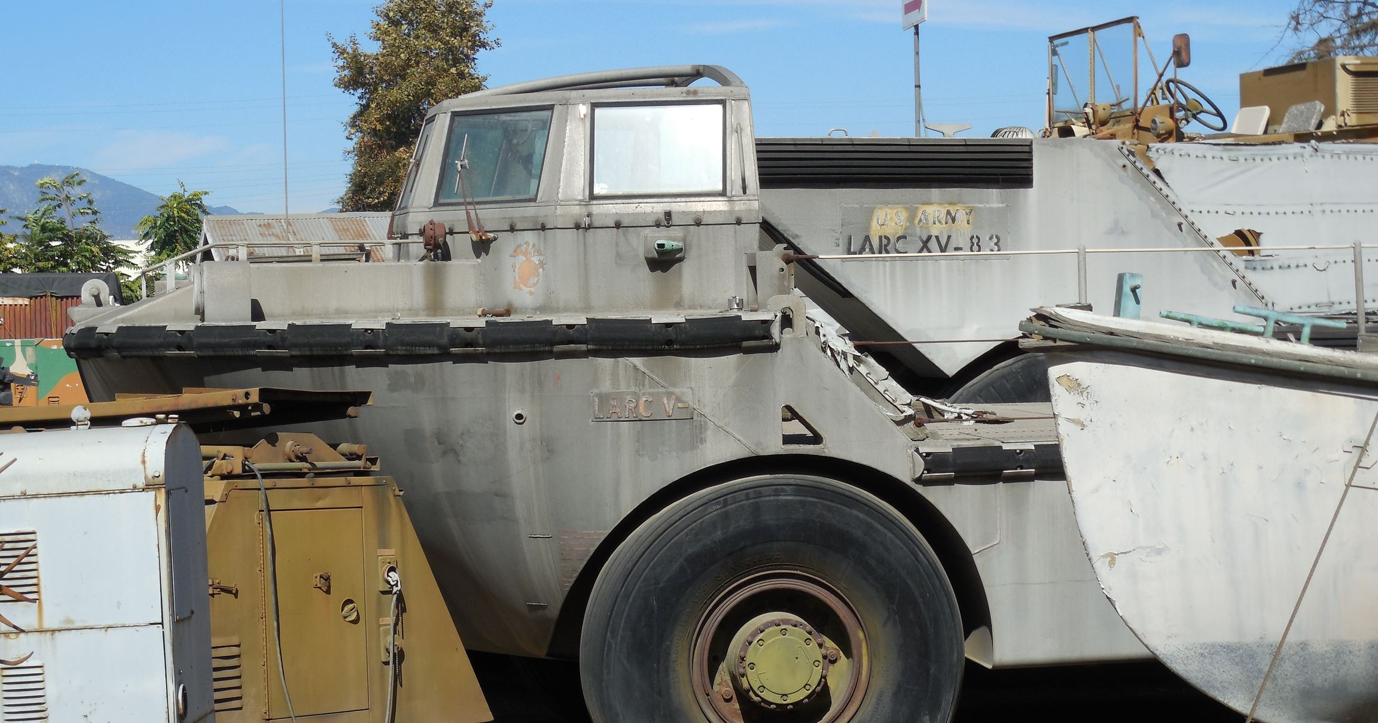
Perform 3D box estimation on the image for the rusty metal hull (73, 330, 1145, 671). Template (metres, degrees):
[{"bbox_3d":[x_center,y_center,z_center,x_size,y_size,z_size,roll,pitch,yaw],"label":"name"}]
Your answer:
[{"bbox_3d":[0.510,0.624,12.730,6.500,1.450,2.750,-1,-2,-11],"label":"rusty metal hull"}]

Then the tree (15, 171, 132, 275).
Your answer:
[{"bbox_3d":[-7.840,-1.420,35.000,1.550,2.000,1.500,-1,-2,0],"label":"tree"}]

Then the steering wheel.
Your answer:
[{"bbox_3d":[3.471,-1.754,18.800,0.520,0.090,0.520,42,-11,-8],"label":"steering wheel"}]

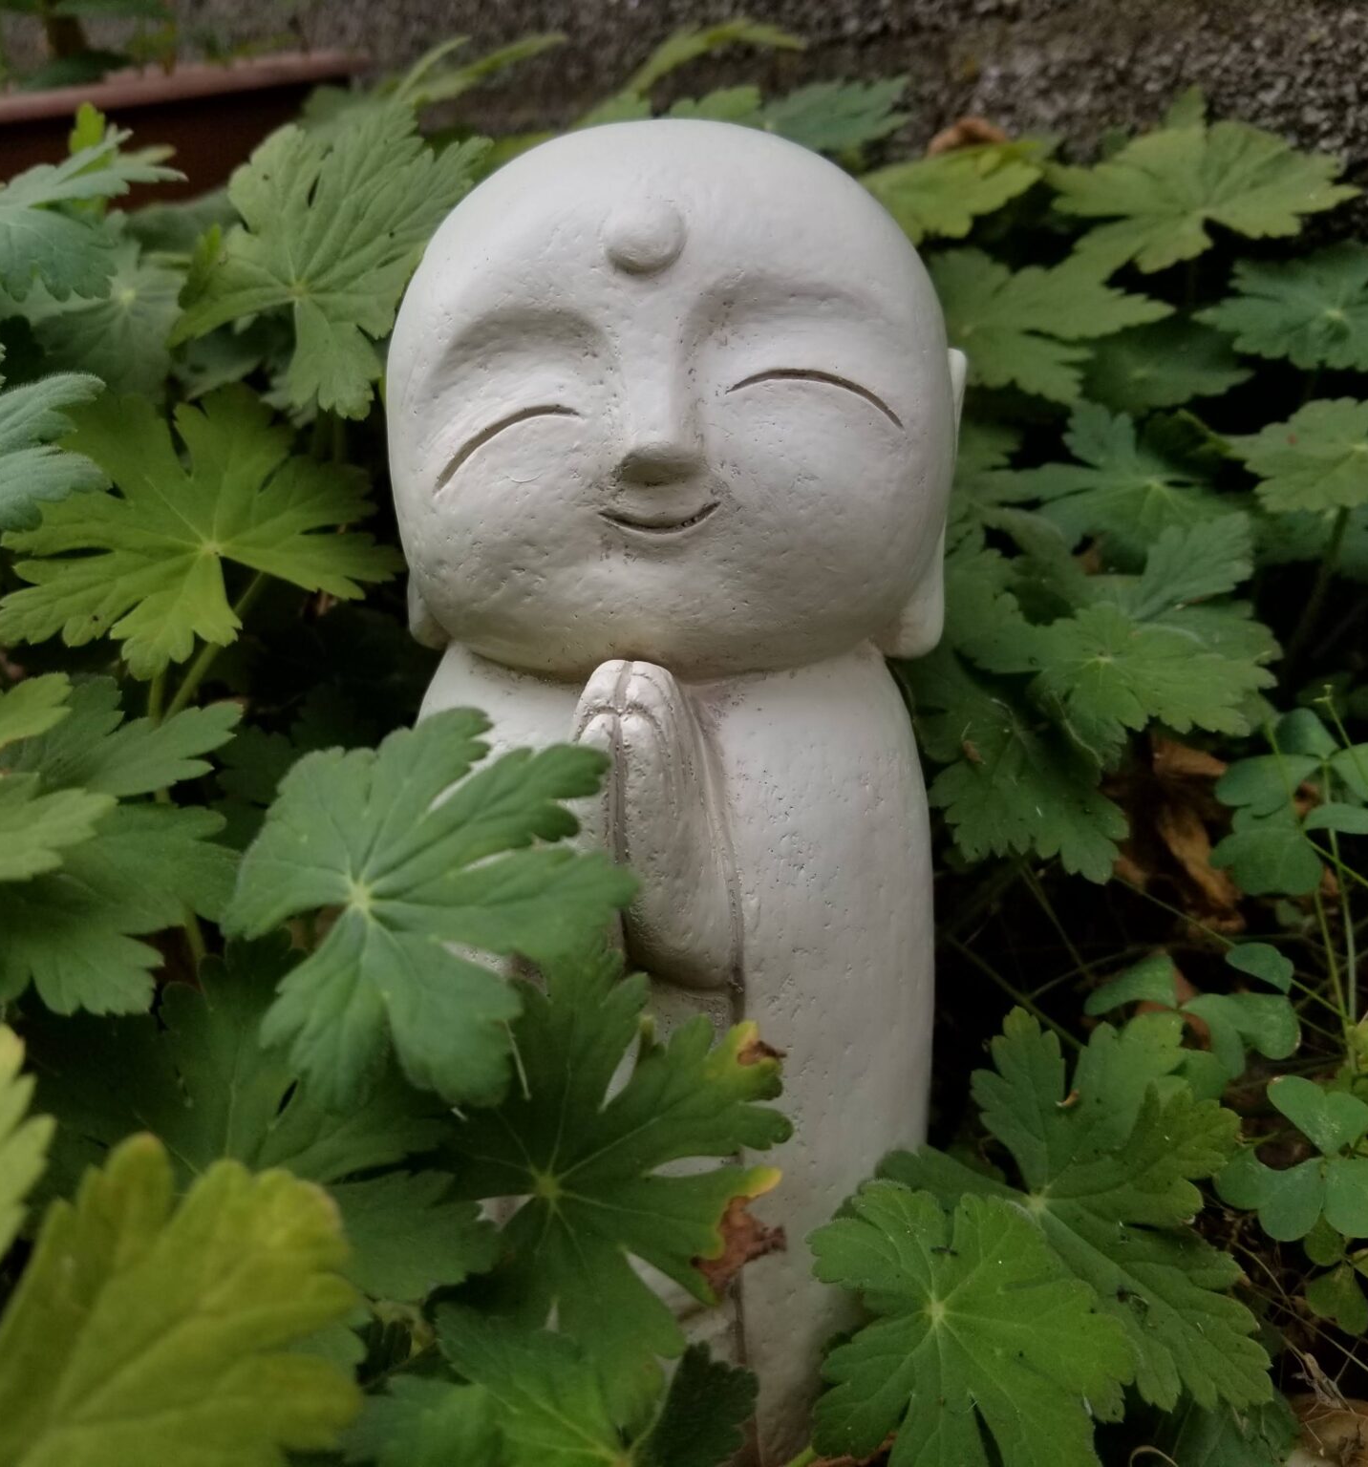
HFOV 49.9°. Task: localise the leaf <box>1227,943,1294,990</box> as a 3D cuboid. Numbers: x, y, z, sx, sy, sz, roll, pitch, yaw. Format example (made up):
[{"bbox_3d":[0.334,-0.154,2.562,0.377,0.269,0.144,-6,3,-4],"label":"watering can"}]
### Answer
[{"bbox_3d":[0.127,0.051,0.325,0.013,0.005,0.013,16,50,22],"label":"leaf"}]

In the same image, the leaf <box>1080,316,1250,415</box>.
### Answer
[{"bbox_3d":[0.140,-0.109,0.430,0.057,0.014,0.053,-11,29,-13],"label":"leaf"}]

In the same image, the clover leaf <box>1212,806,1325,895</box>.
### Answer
[{"bbox_3d":[0.143,0.029,0.360,0.026,0.008,0.025,14,53,11],"label":"clover leaf"}]

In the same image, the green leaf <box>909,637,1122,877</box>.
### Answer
[{"bbox_3d":[0.078,0.004,0.350,0.053,0.016,0.062,-4,57,-6],"label":"green leaf"}]

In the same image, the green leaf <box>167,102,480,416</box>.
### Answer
[{"bbox_3d":[-0.090,-0.122,0.375,0.083,0.022,0.082,20,61,8],"label":"green leaf"}]

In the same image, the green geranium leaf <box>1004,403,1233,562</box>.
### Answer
[{"bbox_3d":[0.120,-0.070,0.405,0.064,0.017,0.062,-8,39,-10],"label":"green geranium leaf"}]

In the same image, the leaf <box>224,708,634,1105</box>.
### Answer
[{"bbox_3d":[-0.047,0.032,0.270,0.075,0.018,0.076,-11,66,-8],"label":"leaf"}]

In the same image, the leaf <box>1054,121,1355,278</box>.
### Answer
[{"bbox_3d":[0.140,-0.147,0.400,0.078,0.016,0.080,-3,40,1],"label":"leaf"}]

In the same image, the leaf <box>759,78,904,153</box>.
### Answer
[{"bbox_3d":[0.037,-0.193,0.460,0.062,0.018,0.061,-11,42,-12],"label":"leaf"}]

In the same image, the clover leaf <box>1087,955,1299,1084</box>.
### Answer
[{"bbox_3d":[0.123,0.068,0.355,0.049,0.016,0.036,-4,37,-5],"label":"clover leaf"}]

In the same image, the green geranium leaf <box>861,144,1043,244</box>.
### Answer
[{"bbox_3d":[0.068,-0.154,0.420,0.063,0.018,0.061,7,44,3],"label":"green geranium leaf"}]

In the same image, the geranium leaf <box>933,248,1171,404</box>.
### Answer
[{"bbox_3d":[0.097,-0.113,0.410,0.076,0.018,0.068,-1,41,-1],"label":"geranium leaf"}]

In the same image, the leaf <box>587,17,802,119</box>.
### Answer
[{"bbox_3d":[0.002,-0.200,0.450,0.064,0.026,0.056,9,21,6],"label":"leaf"}]

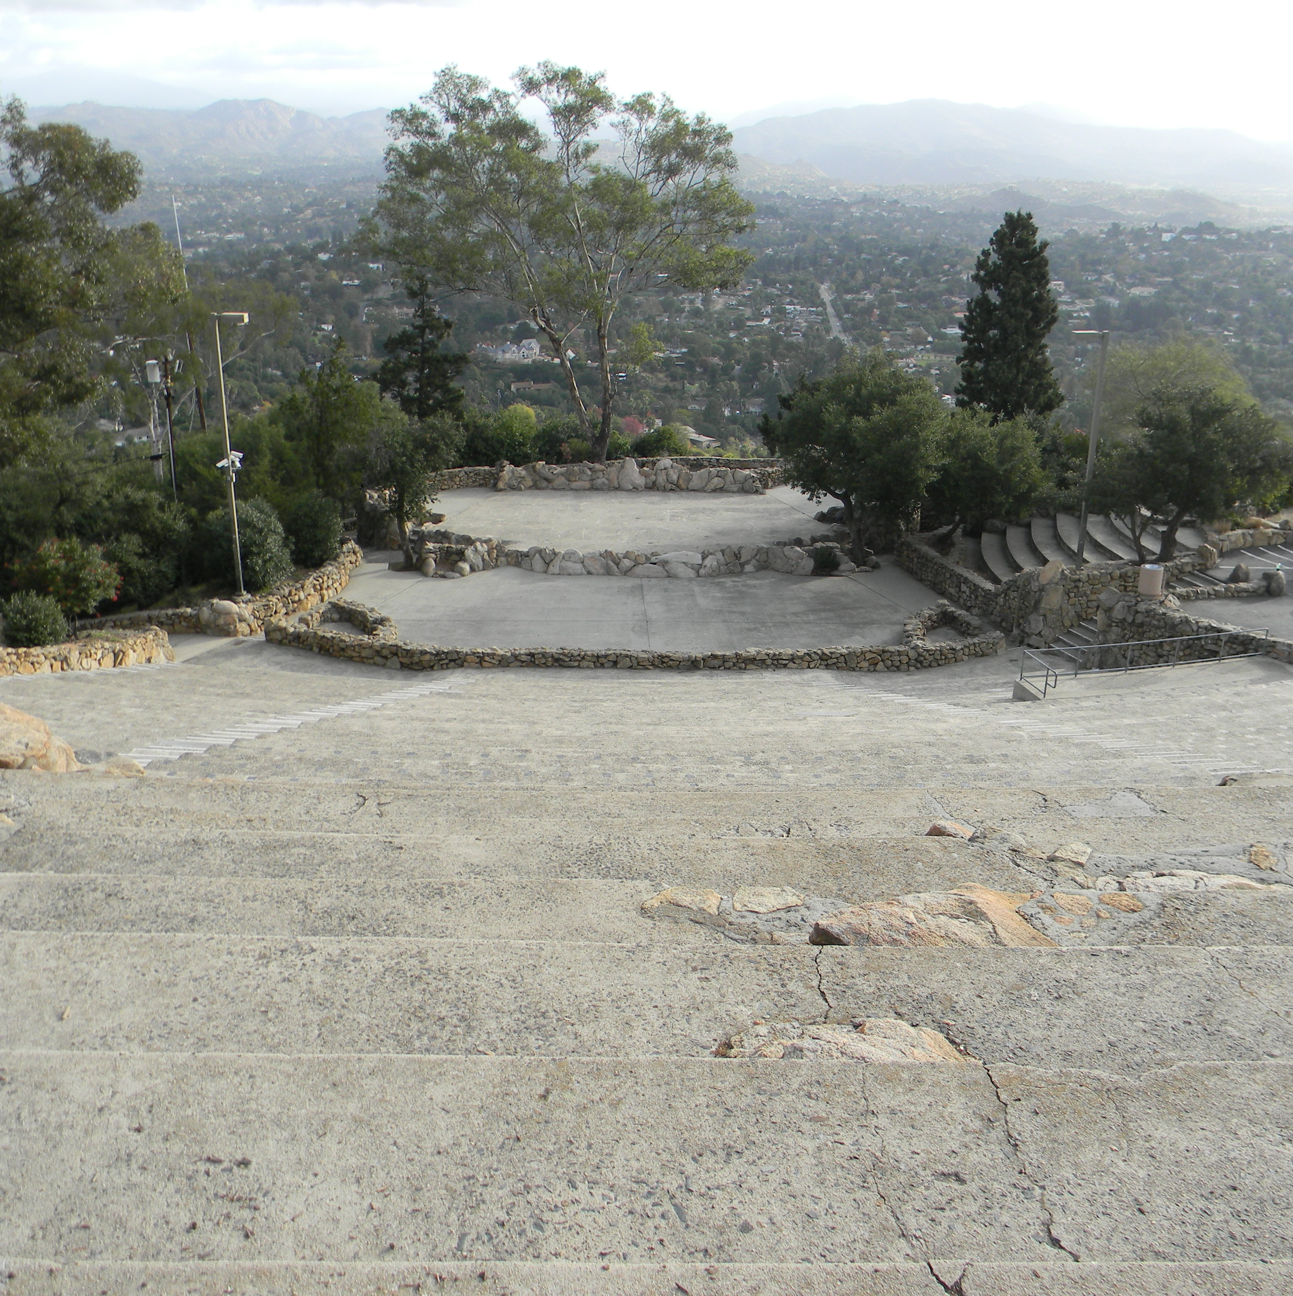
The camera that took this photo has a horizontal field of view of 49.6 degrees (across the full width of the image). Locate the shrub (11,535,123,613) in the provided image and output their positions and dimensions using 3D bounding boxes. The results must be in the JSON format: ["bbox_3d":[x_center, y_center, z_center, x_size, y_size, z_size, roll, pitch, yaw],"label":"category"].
[{"bbox_3d":[-18.044,-2.248,43.500,3.400,2.600,3.000,0,19,0],"label":"shrub"}]

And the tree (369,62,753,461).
[{"bbox_3d":[-3.925,-17.847,64.500,17.200,18.200,14.500,0,19,0],"label":"tree"}]

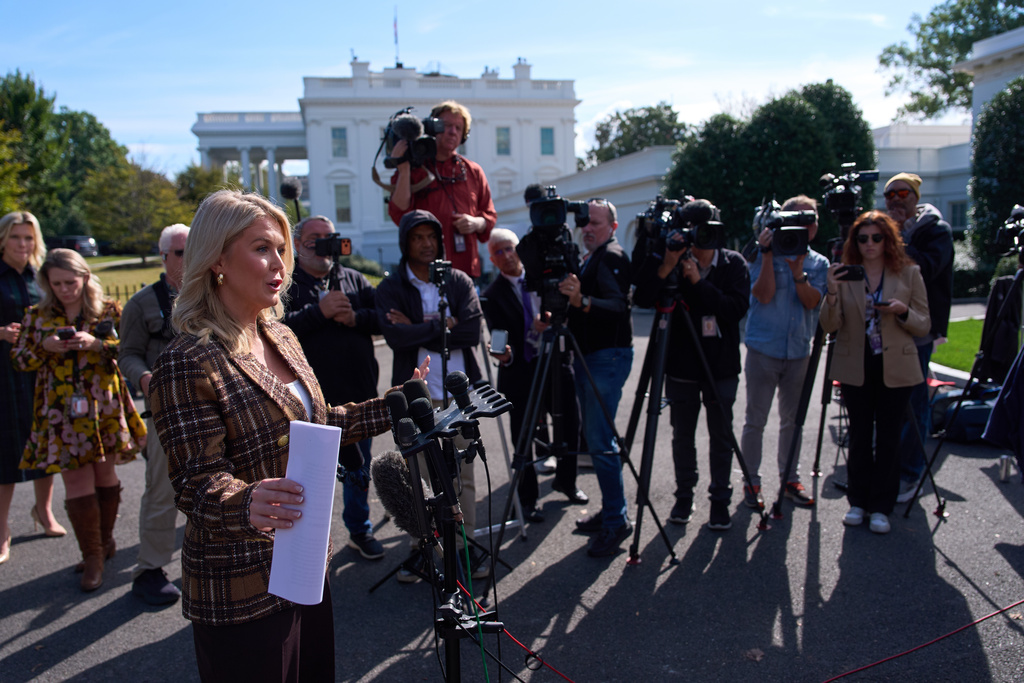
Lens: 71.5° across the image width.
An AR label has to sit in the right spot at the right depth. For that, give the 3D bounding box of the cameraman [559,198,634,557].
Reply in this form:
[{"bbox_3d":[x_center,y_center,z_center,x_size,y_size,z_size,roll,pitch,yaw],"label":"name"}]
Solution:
[{"bbox_3d":[0.434,0.185,3.642,0.480,1.790,0.520,-7,9,-36],"label":"cameraman"}]

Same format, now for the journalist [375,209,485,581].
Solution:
[{"bbox_3d":[-0.383,0.249,3.344,0.550,1.760,0.420,-2,7,-6],"label":"journalist"}]

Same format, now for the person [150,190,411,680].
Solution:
[{"bbox_3d":[-0.484,0.525,1.533,0.570,1.665,0.500,0,7,16],"label":"person"}]

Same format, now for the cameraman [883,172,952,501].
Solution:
[{"bbox_3d":[2.330,0.019,4.138,0.550,1.870,0.420,5,10,43],"label":"cameraman"}]

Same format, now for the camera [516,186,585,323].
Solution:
[{"bbox_3d":[0.190,-0.415,3.427,0.320,0.660,0.520,0,7,16],"label":"camera"}]

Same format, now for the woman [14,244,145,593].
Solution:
[{"bbox_3d":[-2.110,0.369,3.512,0.620,1.620,0.460,-4,7,-19],"label":"woman"}]

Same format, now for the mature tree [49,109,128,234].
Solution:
[{"bbox_3d":[-54.985,-20.501,90.000,13.000,18.000,13.000,-6,8,-30],"label":"mature tree"}]

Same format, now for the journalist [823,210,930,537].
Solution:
[{"bbox_3d":[1.908,0.180,3.722,0.580,1.690,0.420,2,8,25],"label":"journalist"}]

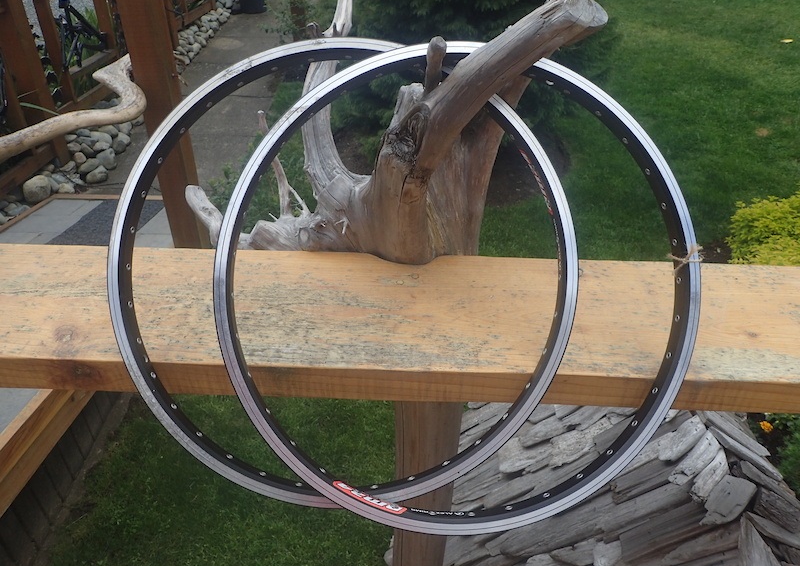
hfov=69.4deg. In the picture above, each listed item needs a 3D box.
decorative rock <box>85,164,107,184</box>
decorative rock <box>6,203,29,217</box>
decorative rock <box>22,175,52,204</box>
[{"bbox_3d":[-1.855,-0.666,3.541,0.125,0.105,0.100,-23,39,-32],"label":"decorative rock"},{"bbox_3d":[-2.109,-0.400,3.195,0.086,0.049,0.115,20,37,28],"label":"decorative rock"},{"bbox_3d":[-2.083,-0.539,3.320,0.138,0.152,0.138,-19,37,-28],"label":"decorative rock"}]

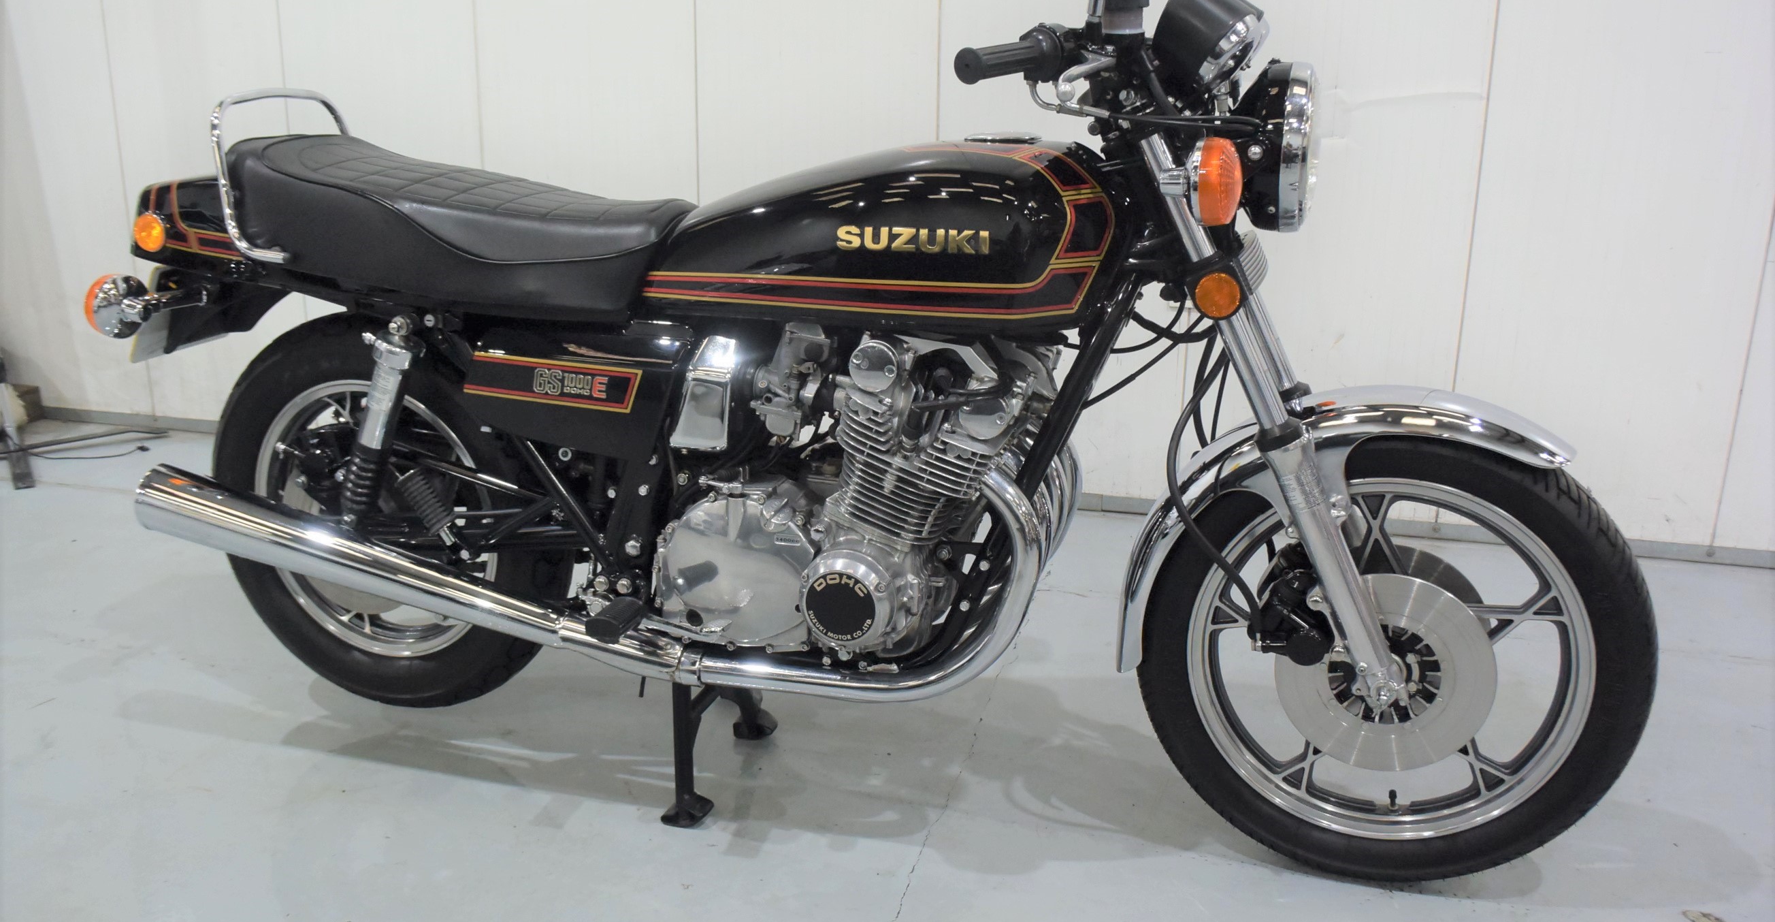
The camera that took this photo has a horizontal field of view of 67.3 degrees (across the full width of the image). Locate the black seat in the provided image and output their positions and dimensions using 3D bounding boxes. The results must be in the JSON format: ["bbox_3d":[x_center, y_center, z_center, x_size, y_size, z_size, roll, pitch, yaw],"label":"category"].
[{"bbox_3d":[-0.601,-0.359,1.978,0.710,0.245,0.280,5,15,16],"label":"black seat"}]

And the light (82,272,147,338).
[{"bbox_3d":[-1.120,-0.224,1.933,0.065,0.094,0.094,5,15,16],"label":"light"}]

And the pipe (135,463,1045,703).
[{"bbox_3d":[-0.461,0.129,1.861,1.370,0.335,0.190,5,15,16],"label":"pipe"}]

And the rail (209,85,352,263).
[{"bbox_3d":[-0.887,-0.441,2.043,0.140,0.250,0.275,5,15,16],"label":"rail"}]

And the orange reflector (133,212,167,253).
[{"bbox_3d":[-1.126,-0.348,2.035,0.058,0.058,0.016,7,16,21],"label":"orange reflector"}]

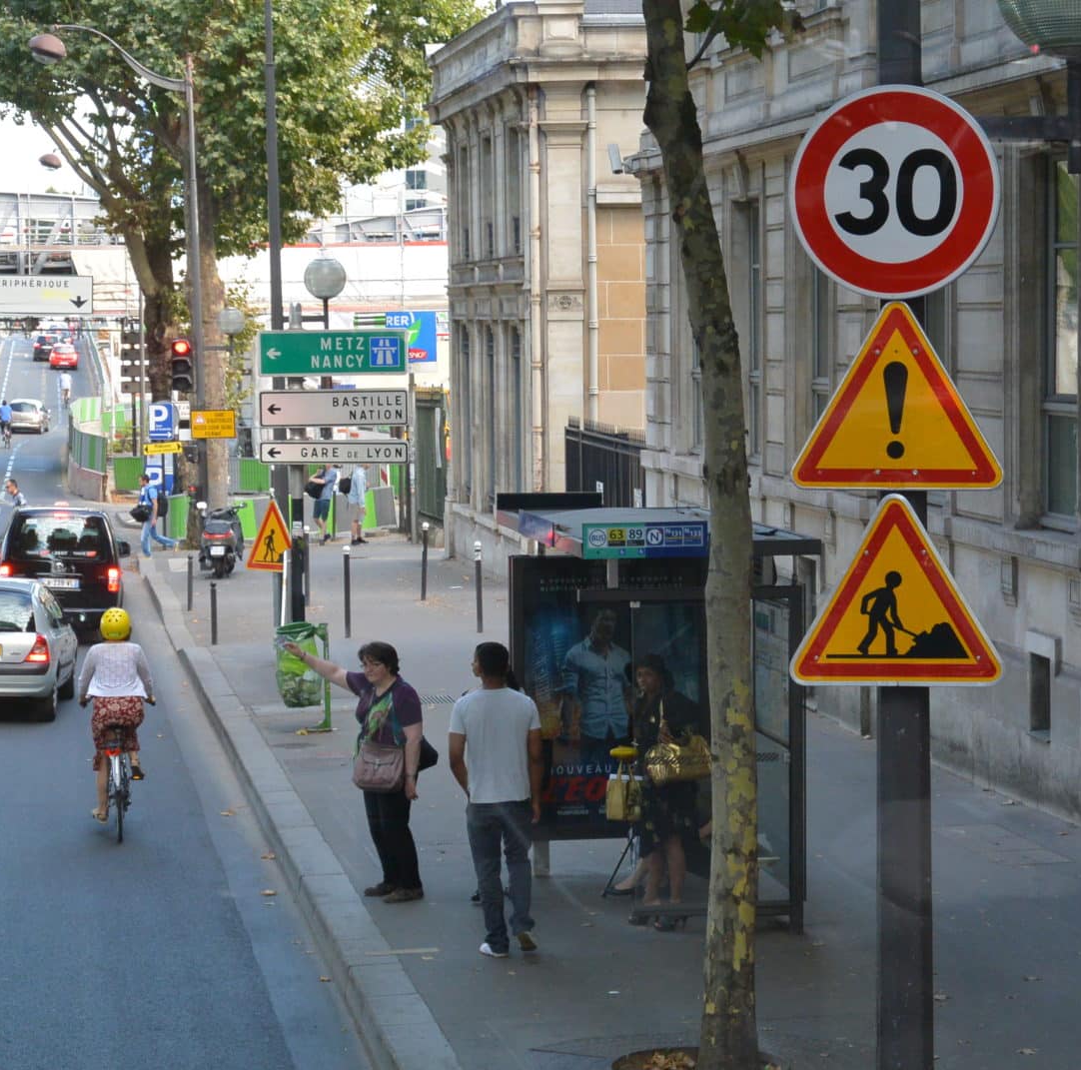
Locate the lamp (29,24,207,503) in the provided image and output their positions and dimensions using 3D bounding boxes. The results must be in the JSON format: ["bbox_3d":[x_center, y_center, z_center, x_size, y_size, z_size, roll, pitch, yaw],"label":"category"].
[{"bbox_3d":[-7.537,-4.379,59.968,3.400,9.800,0.650,-1,4,-9],"label":"lamp"}]

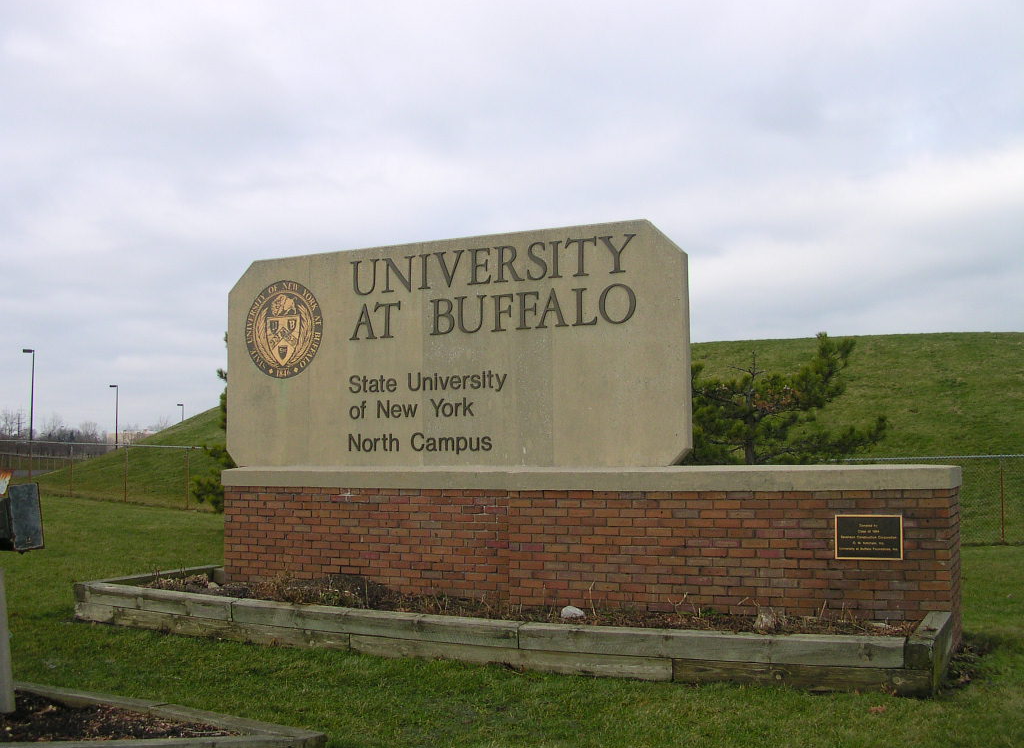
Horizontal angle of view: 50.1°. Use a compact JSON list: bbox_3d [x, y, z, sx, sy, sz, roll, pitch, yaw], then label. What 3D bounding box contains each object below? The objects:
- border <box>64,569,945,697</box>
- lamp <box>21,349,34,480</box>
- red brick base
[{"bbox_3d":[-0.149,1.832,8.239,6.520,0.305,2.230,-3,-5,26],"label":"border"},{"bbox_3d":[-32.771,2.738,74.000,0.740,8.750,0.400,0,-5,-9],"label":"lamp"},{"bbox_3d":[0.272,1.450,8.856,6.280,1.065,0.850,-3,-5,26],"label":"red brick base"}]

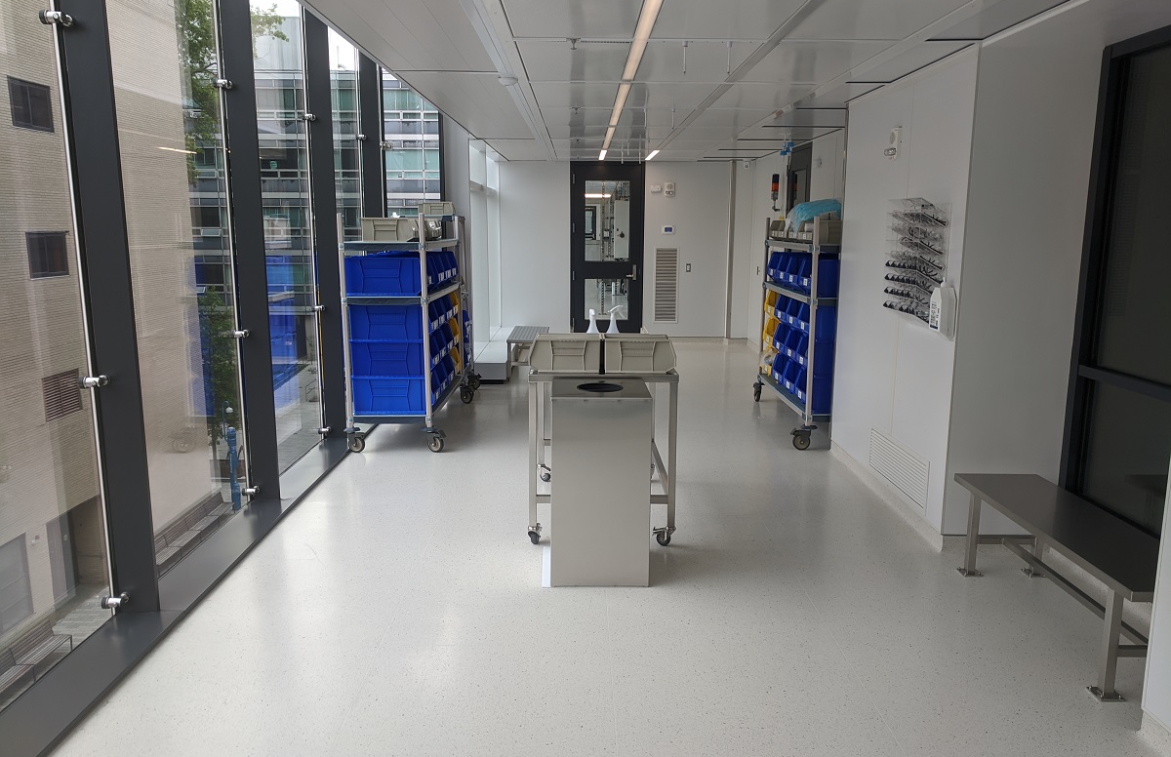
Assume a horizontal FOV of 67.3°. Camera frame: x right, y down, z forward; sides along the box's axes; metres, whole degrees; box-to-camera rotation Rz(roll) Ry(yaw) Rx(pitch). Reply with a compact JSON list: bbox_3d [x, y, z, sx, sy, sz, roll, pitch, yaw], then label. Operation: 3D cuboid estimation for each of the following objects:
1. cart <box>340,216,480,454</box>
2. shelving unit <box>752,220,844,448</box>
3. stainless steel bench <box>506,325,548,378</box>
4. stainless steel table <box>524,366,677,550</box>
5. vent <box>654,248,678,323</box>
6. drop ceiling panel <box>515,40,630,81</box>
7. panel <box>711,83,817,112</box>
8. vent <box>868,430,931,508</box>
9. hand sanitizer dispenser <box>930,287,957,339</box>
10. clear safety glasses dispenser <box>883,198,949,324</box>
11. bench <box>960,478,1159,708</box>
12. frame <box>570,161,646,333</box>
[{"bbox_3d":[-1.429,-0.464,7.213,0.663,1.719,1.881,0,10,0],"label":"cart"},{"bbox_3d":[1.923,-0.471,7.328,0.630,1.715,1.830,0,10,0],"label":"shelving unit"},{"bbox_3d":[-0.631,-0.297,10.003,0.422,0.431,1.337,0,10,0],"label":"stainless steel bench"},{"bbox_3d":[0.090,0.327,5.075,0.760,0.915,1.220,0,10,0],"label":"stainless steel table"},{"bbox_3d":[1.134,-1.296,12.301,0.340,1.056,0.040,0,10,0],"label":"vent"},{"bbox_3d":[-0.055,-1.699,4.709,0.550,0.030,1.195,0,10,0],"label":"drop ceiling panel"},{"bbox_3d":[1.164,-1.911,5.931,0.510,0.030,1.190,0,10,0],"label":"panel"},{"bbox_3d":[1.839,0.513,5.201,0.025,0.295,0.940,0,10,0],"label":"vent"},{"bbox_3d":[1.793,-0.342,4.405,0.082,0.238,0.144,0,10,0],"label":"hand sanitizer dispenser"},{"bbox_3d":[1.764,-0.618,4.717,0.160,0.670,0.469,0,10,0],"label":"clear safety glasses dispenser"},{"bbox_3d":[2.011,0.814,3.655,0.393,0.460,1.402,0,10,0],"label":"bench"},{"bbox_3d":[0.313,-1.725,12.208,1.037,2.480,0.120,0,10,0],"label":"frame"}]

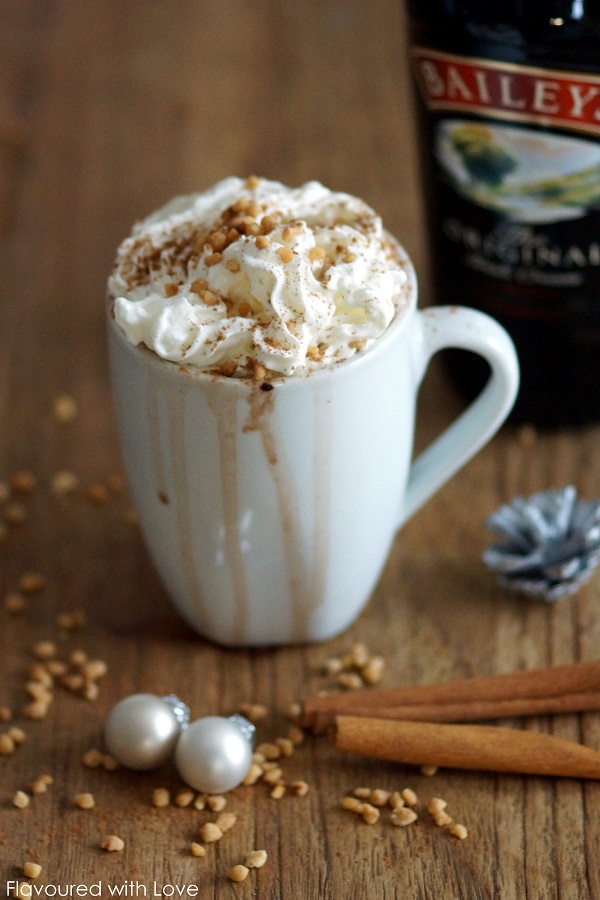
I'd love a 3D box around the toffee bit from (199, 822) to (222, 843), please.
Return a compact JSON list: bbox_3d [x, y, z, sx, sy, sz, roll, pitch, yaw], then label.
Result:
[{"bbox_3d":[-0.022,0.097,0.950,0.005,0.004,0.005,0,35,0],"label":"toffee bit"}]

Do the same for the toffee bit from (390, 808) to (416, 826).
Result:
[{"bbox_3d":[0.027,0.093,0.955,0.007,0.004,0.005,0,35,0],"label":"toffee bit"}]

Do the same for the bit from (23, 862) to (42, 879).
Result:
[{"bbox_3d":[-0.067,0.105,0.939,0.005,0.004,0.004,0,35,0],"label":"bit"}]

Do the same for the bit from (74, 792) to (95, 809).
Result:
[{"bbox_3d":[-0.056,0.091,0.969,0.005,0.004,0.004,0,40,0],"label":"bit"}]

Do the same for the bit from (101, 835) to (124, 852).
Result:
[{"bbox_3d":[-0.047,0.100,0.947,0.006,0.004,0.004,0,35,0],"label":"bit"}]

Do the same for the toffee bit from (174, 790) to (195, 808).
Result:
[{"bbox_3d":[-0.029,0.089,0.961,0.005,0.004,0.005,0,35,0],"label":"toffee bit"}]

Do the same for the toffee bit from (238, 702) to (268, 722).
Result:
[{"bbox_3d":[-0.012,0.070,0.994,0.007,0.004,0.005,0,40,0],"label":"toffee bit"}]

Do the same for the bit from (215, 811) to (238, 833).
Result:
[{"bbox_3d":[-0.019,0.095,0.962,0.006,0.005,0.005,0,40,0],"label":"bit"}]

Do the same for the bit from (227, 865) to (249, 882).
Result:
[{"bbox_3d":[-0.015,0.106,0.938,0.005,0.004,0.004,0,35,0],"label":"bit"}]

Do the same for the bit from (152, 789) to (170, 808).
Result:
[{"bbox_3d":[-0.035,0.089,0.961,0.004,0.004,0.005,0,35,0],"label":"bit"}]

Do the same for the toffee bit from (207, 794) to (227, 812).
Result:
[{"bbox_3d":[-0.022,0.091,0.968,0.005,0.004,0.004,0,40,0],"label":"toffee bit"}]

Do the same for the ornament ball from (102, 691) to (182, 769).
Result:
[{"bbox_3d":[-0.039,0.072,0.971,0.020,0.020,0.023,28,44,34],"label":"ornament ball"}]

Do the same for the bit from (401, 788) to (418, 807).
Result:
[{"bbox_3d":[0.028,0.090,0.969,0.004,0.004,0.005,0,40,0],"label":"bit"}]

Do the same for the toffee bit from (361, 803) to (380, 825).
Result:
[{"bbox_3d":[0.018,0.093,0.955,0.005,0.005,0.006,0,35,0],"label":"toffee bit"}]

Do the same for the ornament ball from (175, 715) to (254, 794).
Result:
[{"bbox_3d":[-0.021,0.078,0.971,0.020,0.020,0.023,23,44,25],"label":"ornament ball"}]

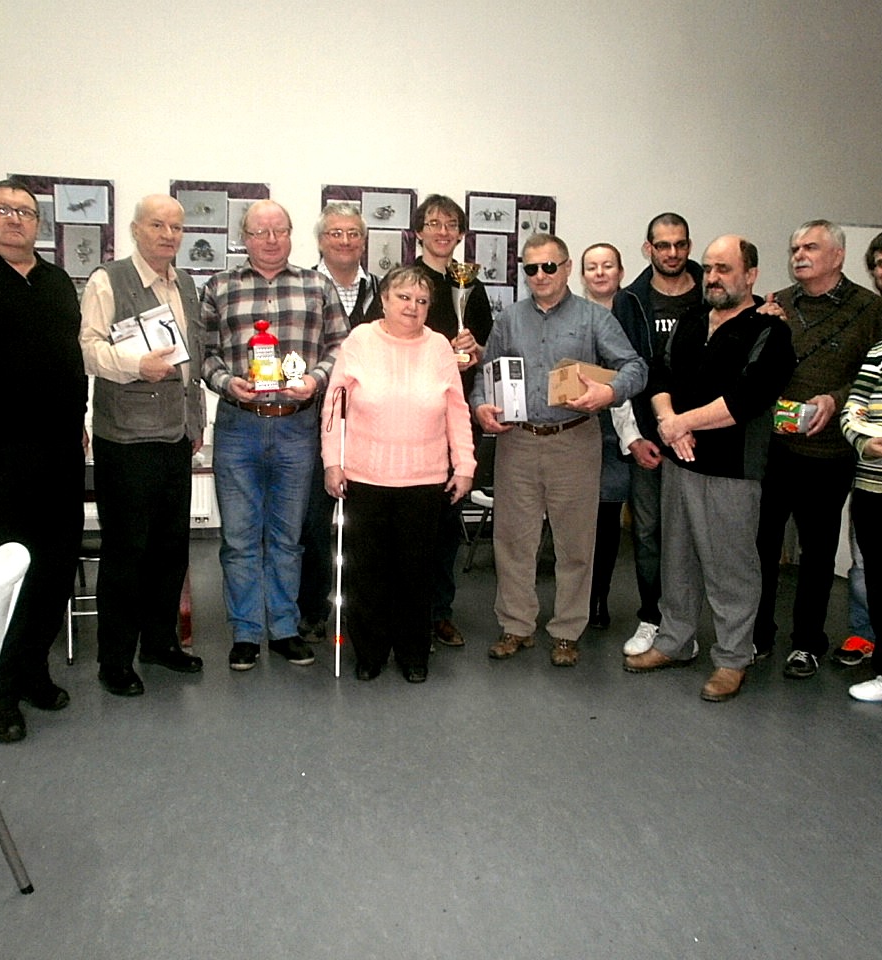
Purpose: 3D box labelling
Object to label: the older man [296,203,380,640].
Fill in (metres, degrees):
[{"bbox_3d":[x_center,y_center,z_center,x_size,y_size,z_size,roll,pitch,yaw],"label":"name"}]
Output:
[{"bbox_3d":[-0.414,-0.235,4.015,0.520,1.785,0.360,0,8,-6],"label":"older man"}]

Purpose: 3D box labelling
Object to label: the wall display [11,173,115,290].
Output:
[{"bbox_3d":[-2.219,-1.349,5.665,0.594,0.842,0.020,-1,8,-9],"label":"wall display"}]

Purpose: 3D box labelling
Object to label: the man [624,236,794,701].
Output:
[{"bbox_3d":[0.989,-0.066,3.580,0.550,1.642,0.420,7,10,40],"label":"man"}]

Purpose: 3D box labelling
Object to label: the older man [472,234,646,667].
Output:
[{"bbox_3d":[0.463,-0.121,3.784,0.620,1.645,0.450,2,8,11],"label":"older man"}]

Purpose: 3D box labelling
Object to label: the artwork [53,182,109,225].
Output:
[{"bbox_3d":[-2.108,-1.617,5.638,0.300,0.212,0.015,-1,8,-9],"label":"artwork"}]

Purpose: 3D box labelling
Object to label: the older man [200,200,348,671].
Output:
[{"bbox_3d":[-0.601,-0.165,3.650,0.530,1.745,0.420,0,8,-7],"label":"older man"}]

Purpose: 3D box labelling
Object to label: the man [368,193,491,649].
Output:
[{"bbox_3d":[-0.058,-0.240,3.954,0.500,1.820,0.420,0,8,-5],"label":"man"}]

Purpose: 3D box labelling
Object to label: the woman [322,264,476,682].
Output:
[{"bbox_3d":[-0.153,-0.028,3.607,0.590,1.529,0.380,0,8,-3],"label":"woman"}]

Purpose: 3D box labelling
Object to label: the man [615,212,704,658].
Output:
[{"bbox_3d":[0.941,-0.184,3.943,0.530,1.775,0.360,4,8,20],"label":"man"}]

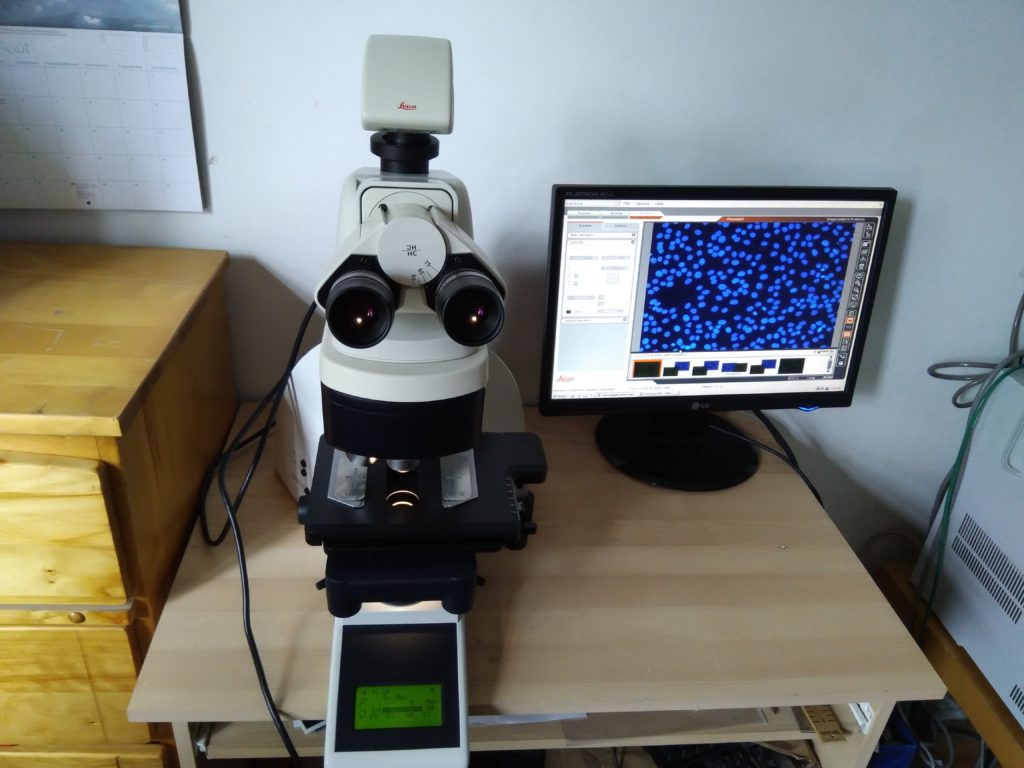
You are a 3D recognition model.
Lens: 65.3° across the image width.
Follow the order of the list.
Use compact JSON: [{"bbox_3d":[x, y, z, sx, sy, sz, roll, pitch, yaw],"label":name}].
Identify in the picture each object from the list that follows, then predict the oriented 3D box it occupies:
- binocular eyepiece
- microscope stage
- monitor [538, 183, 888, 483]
[{"bbox_3d":[-0.057,-0.045,0.475,0.103,0.041,0.044,1,19,-7],"label":"binocular eyepiece"},{"bbox_3d":[-0.081,0.103,0.782,0.229,0.033,0.147,1,31,-7],"label":"microscope stage"},{"bbox_3d":[0.250,-0.079,1.056,0.446,0.391,0.215,0,31,-10],"label":"monitor"}]

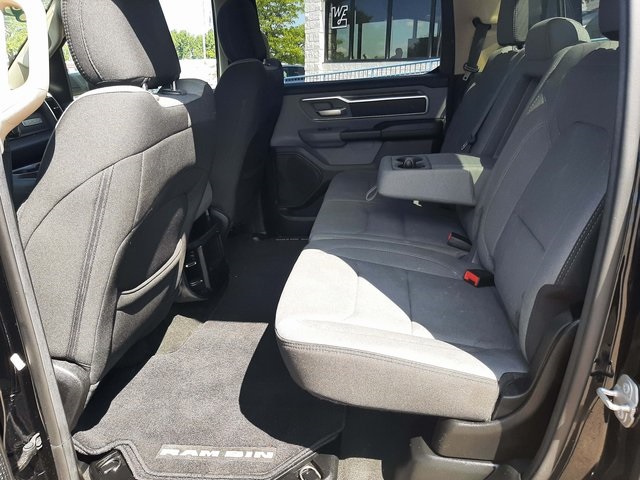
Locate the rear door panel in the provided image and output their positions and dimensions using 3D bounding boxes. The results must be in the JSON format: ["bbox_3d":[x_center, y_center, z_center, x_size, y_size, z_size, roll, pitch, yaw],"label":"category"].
[{"bbox_3d":[0.148,-0.375,2.275,0.854,0.762,0.125,2,22,7],"label":"rear door panel"}]

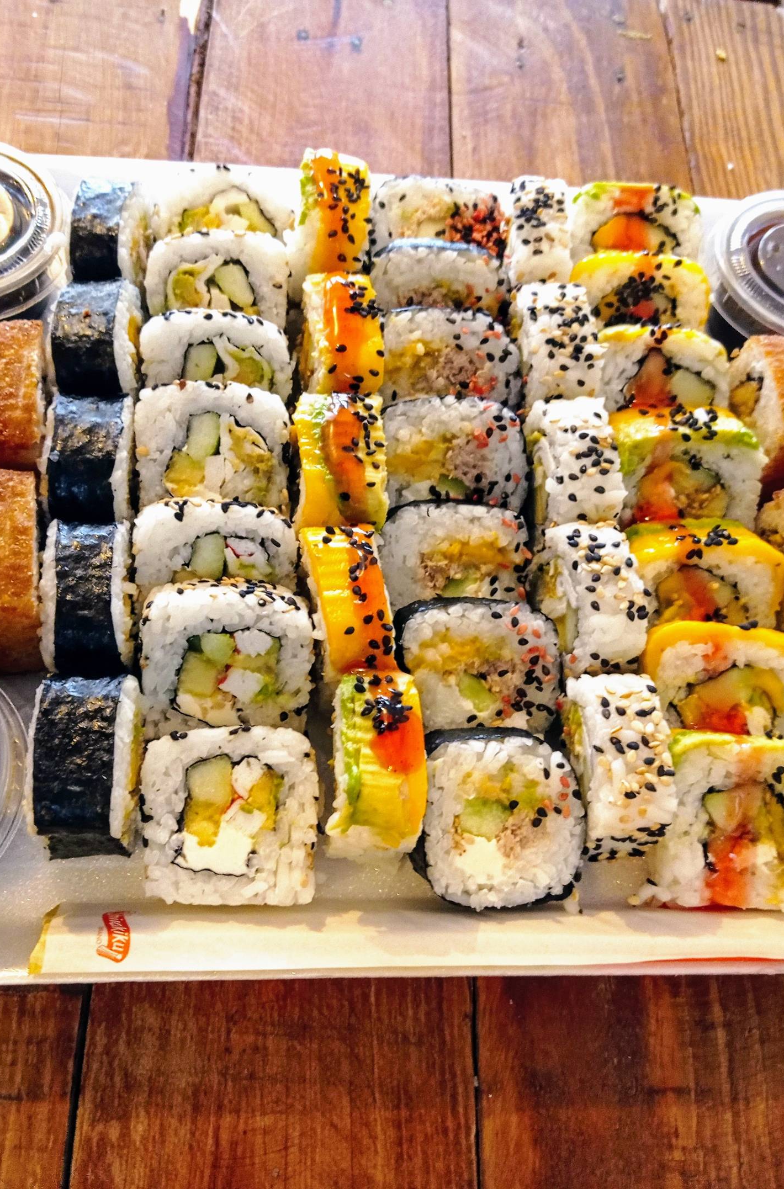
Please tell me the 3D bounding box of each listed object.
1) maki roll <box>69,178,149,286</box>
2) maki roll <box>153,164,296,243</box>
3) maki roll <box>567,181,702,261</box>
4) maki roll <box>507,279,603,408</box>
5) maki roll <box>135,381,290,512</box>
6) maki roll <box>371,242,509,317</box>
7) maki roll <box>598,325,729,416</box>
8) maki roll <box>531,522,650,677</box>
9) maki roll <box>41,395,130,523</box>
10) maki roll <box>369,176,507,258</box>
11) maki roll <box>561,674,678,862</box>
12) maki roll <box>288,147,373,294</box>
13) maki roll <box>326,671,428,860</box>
[{"bbox_3d":[-0.082,-0.101,0.377,0.019,0.038,0.037,-1,59,-4],"label":"maki roll"},{"bbox_3d":[-0.050,-0.107,0.382,0.040,0.039,0.021,1,20,-6],"label":"maki roll"},{"bbox_3d":[0.077,-0.112,0.417,0.040,0.040,0.023,6,23,-5],"label":"maki roll"},{"bbox_3d":[0.051,-0.076,0.395,0.020,0.036,0.036,0,59,-8],"label":"maki roll"},{"bbox_3d":[-0.047,-0.036,0.340,0.039,0.021,0.039,1,103,-6],"label":"maki roll"},{"bbox_3d":[0.013,-0.088,0.393,0.040,0.040,0.022,1,22,-7],"label":"maki roll"},{"bbox_3d":[0.082,-0.065,0.392,0.038,0.037,0.021,1,17,-7],"label":"maki roll"},{"bbox_3d":[0.053,0.003,0.346,0.022,0.039,0.039,-4,59,-13],"label":"maki roll"},{"bbox_3d":[-0.080,-0.032,0.335,0.019,0.038,0.037,1,58,-6],"label":"maki roll"},{"bbox_3d":[0.014,-0.112,0.409,0.041,0.040,0.021,1,17,-7],"label":"maki roll"},{"bbox_3d":[0.056,0.043,0.321,0.022,0.039,0.042,-4,59,3],"label":"maki roll"},{"bbox_3d":[-0.020,-0.120,0.413,0.023,0.037,0.040,1,59,-7],"label":"maki roll"},{"bbox_3d":[-0.004,0.042,0.315,0.023,0.039,0.042,-1,59,-2],"label":"maki roll"}]

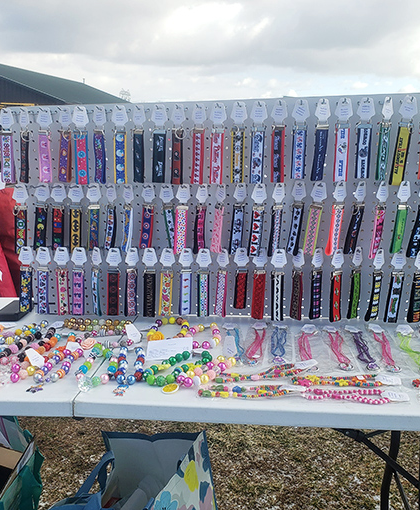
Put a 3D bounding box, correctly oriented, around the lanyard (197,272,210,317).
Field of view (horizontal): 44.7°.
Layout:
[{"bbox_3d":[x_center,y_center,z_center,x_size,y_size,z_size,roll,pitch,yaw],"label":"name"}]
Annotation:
[{"bbox_3d":[-0.018,0.109,1.424,0.032,0.136,0.015,-1,15,-3],"label":"lanyard"}]

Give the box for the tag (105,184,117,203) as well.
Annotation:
[{"bbox_3d":[-0.269,-0.168,1.393,0.043,0.051,0.005,10,18,34],"label":"tag"}]

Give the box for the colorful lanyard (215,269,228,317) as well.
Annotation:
[{"bbox_3d":[0.033,0.109,1.431,0.034,0.139,0.014,4,14,7],"label":"colorful lanyard"}]

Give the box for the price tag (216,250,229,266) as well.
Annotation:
[{"bbox_3d":[0.036,0.010,1.407,0.044,0.055,0.005,8,15,30],"label":"price tag"}]

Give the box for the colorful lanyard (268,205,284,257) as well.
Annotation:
[{"bbox_3d":[0.176,-0.064,1.359,0.034,0.140,0.014,5,14,7],"label":"colorful lanyard"}]

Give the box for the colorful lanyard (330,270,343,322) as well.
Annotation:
[{"bbox_3d":[0.342,0.114,1.385,0.032,0.143,0.015,-8,15,-24],"label":"colorful lanyard"}]

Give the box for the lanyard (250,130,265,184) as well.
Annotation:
[{"bbox_3d":[0.121,-0.250,1.298,0.032,0.143,0.014,3,14,5],"label":"lanyard"}]

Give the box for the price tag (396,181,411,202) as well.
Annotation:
[{"bbox_3d":[0.496,-0.160,1.300,0.043,0.053,0.005,0,14,1],"label":"price tag"}]

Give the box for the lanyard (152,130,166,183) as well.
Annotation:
[{"bbox_3d":[-0.131,-0.256,1.330,0.032,0.141,0.014,2,14,-2],"label":"lanyard"}]

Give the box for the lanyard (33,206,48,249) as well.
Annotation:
[{"bbox_3d":[-0.475,-0.076,1.434,0.032,0.142,0.014,5,14,-8],"label":"lanyard"}]

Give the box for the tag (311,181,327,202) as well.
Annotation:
[{"bbox_3d":[0.275,-0.157,1.290,0.041,0.051,0.004,3,15,15],"label":"tag"}]

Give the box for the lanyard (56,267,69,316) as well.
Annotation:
[{"bbox_3d":[-0.430,0.110,1.495,0.034,0.145,0.012,1,13,7],"label":"lanyard"}]

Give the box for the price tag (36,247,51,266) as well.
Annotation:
[{"bbox_3d":[-0.475,0.004,1.460,0.043,0.056,0.005,3,14,-4],"label":"price tag"}]

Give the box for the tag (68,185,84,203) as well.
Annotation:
[{"bbox_3d":[-0.363,-0.168,1.398,0.044,0.055,0.005,1,13,4],"label":"tag"}]

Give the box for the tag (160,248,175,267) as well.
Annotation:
[{"bbox_3d":[-0.120,0.008,1.431,0.043,0.053,0.005,2,14,2],"label":"tag"}]

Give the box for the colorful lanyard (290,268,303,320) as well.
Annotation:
[{"bbox_3d":[0.239,0.112,1.403,0.034,0.143,0.014,2,14,7],"label":"colorful lanyard"}]

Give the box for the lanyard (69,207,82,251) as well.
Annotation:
[{"bbox_3d":[-0.376,-0.071,1.431,0.034,0.131,0.012,1,13,7],"label":"lanyard"}]

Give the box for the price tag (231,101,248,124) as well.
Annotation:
[{"bbox_3d":[0.074,-0.351,1.272,0.043,0.058,0.005,0,14,5],"label":"price tag"}]

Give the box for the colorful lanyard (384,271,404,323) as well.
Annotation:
[{"bbox_3d":[0.499,0.114,1.380,0.034,0.145,0.012,3,15,4],"label":"colorful lanyard"}]

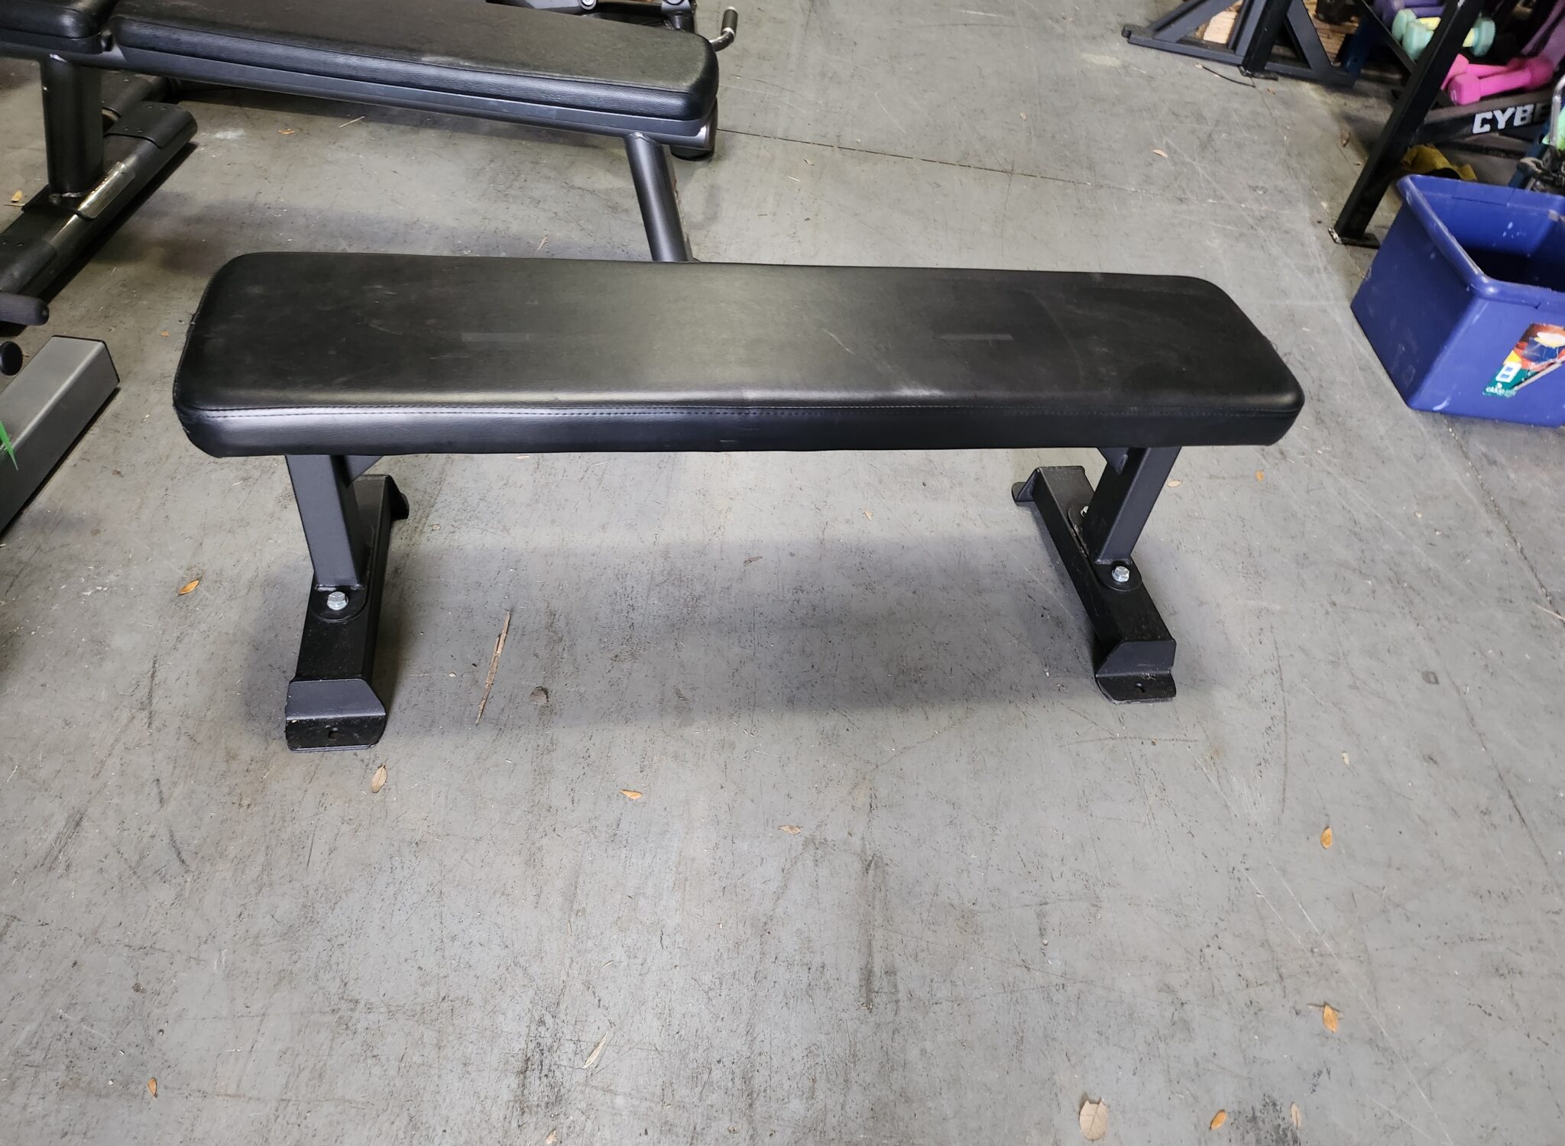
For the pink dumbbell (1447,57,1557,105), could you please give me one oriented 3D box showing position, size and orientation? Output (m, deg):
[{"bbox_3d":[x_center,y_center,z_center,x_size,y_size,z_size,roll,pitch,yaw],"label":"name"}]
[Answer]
[{"bbox_3d":[1.723,-1.181,2.600,0.197,0.071,0.071,-11,44,12],"label":"pink dumbbell"}]

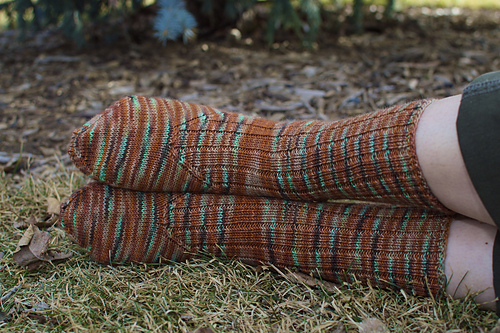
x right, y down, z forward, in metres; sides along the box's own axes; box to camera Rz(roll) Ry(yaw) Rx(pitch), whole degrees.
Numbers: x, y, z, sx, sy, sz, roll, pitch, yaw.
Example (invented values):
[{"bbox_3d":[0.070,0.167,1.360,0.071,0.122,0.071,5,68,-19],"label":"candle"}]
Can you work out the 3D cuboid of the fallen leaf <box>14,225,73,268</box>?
[{"bbox_3d":[-0.227,0.088,0.788,0.060,0.030,0.050,0,17,0],"label":"fallen leaf"}]

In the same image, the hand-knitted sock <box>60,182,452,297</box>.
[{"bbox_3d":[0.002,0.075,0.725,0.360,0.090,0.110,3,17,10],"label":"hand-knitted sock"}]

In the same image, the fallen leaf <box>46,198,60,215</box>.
[{"bbox_3d":[-0.239,0.049,0.880,0.025,0.020,0.020,0,17,0],"label":"fallen leaf"}]

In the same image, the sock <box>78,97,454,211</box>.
[{"bbox_3d":[0.003,-0.018,0.740,0.350,0.100,0.115,3,17,10],"label":"sock"}]

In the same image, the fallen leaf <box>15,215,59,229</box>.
[{"bbox_3d":[-0.252,0.065,0.852,0.045,0.016,0.025,0,17,0],"label":"fallen leaf"}]

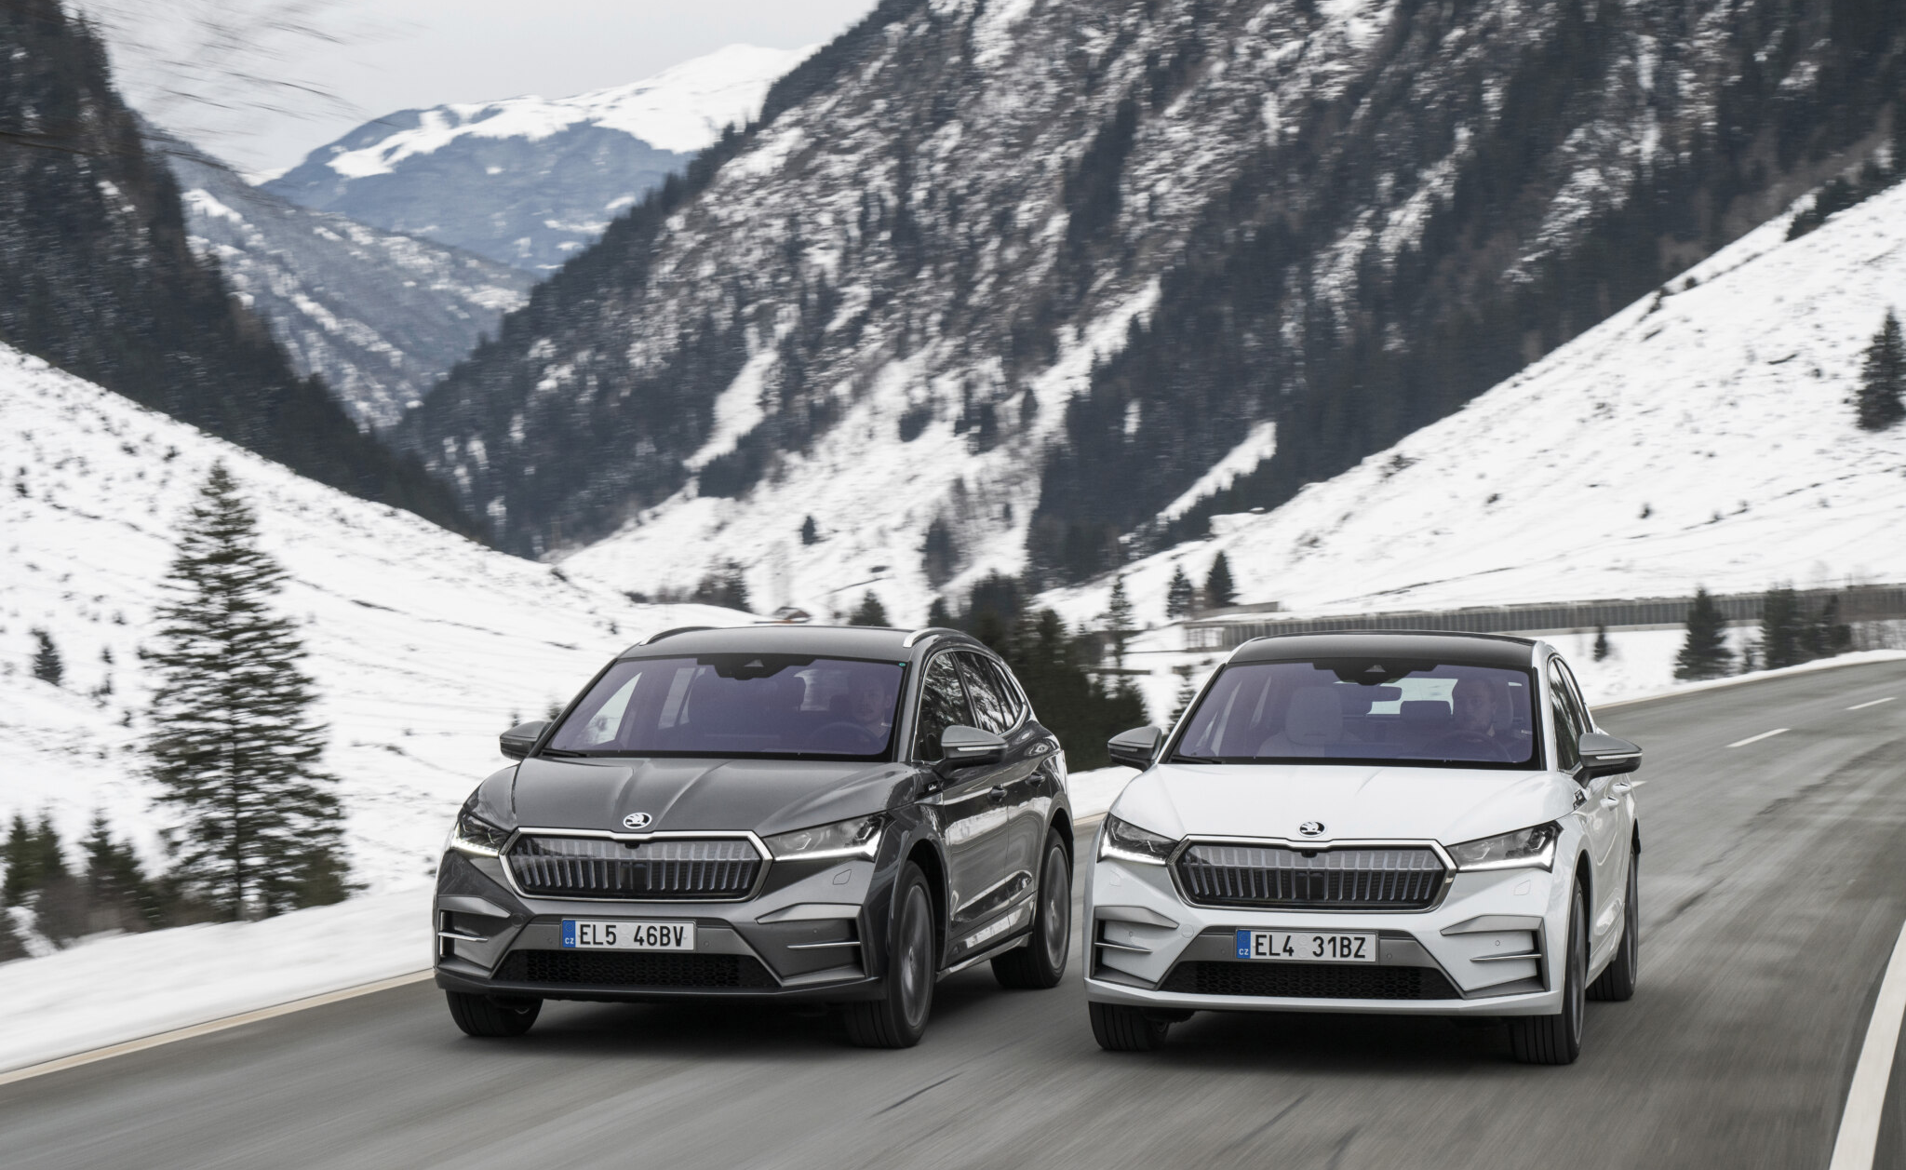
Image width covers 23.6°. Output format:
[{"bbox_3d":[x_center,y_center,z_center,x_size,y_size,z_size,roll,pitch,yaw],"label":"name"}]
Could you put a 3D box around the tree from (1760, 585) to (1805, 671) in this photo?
[{"bbox_3d":[53.740,2.750,295.000,2.750,5.670,2.750,0,1,0],"label":"tree"}]

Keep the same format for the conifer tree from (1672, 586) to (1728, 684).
[{"bbox_3d":[47.660,3.180,290.000,3.320,6.160,3.320,0,1,0],"label":"conifer tree"}]

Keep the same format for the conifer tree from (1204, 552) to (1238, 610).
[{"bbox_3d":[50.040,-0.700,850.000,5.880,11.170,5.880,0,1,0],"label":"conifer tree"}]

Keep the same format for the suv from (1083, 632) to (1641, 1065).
[{"bbox_3d":[1.820,1.011,18.864,2.080,1.615,4.653,0,0,13],"label":"suv"}]

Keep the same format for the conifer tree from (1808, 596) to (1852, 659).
[{"bbox_3d":[57.790,2.800,300.000,2.620,4.350,2.620,0,1,0],"label":"conifer tree"}]

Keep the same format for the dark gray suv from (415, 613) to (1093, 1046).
[{"bbox_3d":[-0.705,0.995,19.333,2.080,1.620,4.649,0,0,13],"label":"dark gray suv"}]

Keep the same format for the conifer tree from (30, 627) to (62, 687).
[{"bbox_3d":[-83.660,6.600,420.000,2.650,5.660,2.650,0,1,0],"label":"conifer tree"}]

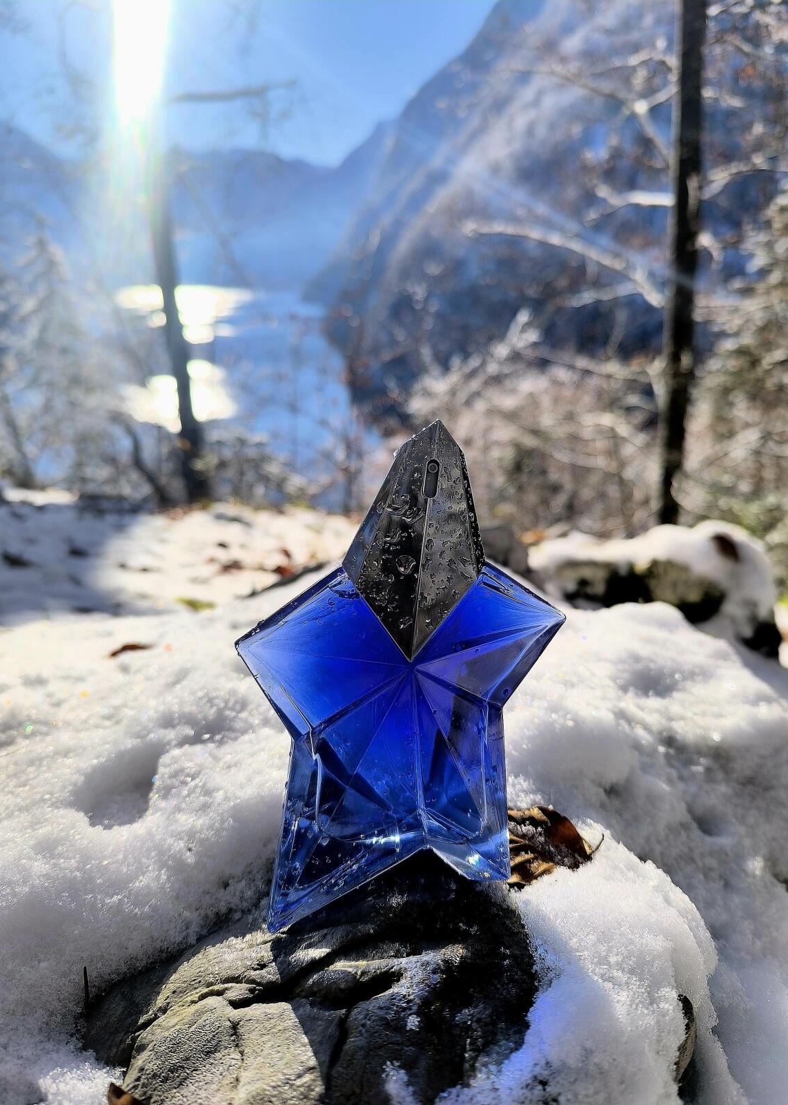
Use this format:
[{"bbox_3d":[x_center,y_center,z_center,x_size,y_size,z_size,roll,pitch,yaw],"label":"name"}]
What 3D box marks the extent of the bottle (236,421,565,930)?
[{"bbox_3d":[0.003,0.038,0.212,0.096,0.153,0.041,-3,21,-19],"label":"bottle"}]

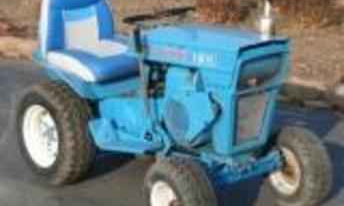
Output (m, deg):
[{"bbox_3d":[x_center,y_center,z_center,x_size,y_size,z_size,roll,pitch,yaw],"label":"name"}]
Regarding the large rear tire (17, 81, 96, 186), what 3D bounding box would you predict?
[{"bbox_3d":[-0.654,0.172,4.670,0.210,0.580,0.580,-12,17,-39],"label":"large rear tire"}]

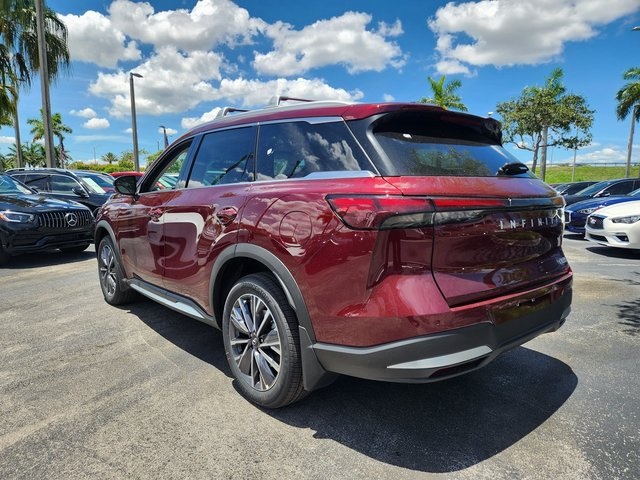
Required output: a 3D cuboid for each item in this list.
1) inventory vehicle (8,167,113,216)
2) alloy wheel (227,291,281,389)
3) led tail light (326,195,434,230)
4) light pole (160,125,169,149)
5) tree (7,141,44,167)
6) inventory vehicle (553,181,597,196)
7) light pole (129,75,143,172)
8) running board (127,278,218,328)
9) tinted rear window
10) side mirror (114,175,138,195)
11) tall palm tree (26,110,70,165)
[{"bbox_3d":[-6.107,-0.891,10.915,4.850,1.770,1.940,1,7,16],"label":"inventory vehicle"},{"bbox_3d":[-0.303,0.567,2.446,0.210,0.540,0.540,-6,9,-40],"label":"alloy wheel"},{"bbox_3d":[0.247,-0.116,1.786,0.230,0.155,0.480,-6,9,-40],"label":"led tail light"},{"bbox_3d":[-14.303,-6.950,39.447,0.700,7.350,0.300,0,7,0],"label":"light pole"},{"bbox_3d":[-32.542,-7.486,47.422,3.700,6.860,3.700,-5,8,-33],"label":"tree"},{"bbox_3d":[9.289,-1.351,15.255,4.800,1.450,1.830,1,7,12],"label":"inventory vehicle"},{"bbox_3d":[-9.320,-4.912,22.071,0.700,7.240,0.300,0,7,0],"label":"light pole"},{"bbox_3d":[-1.204,0.474,3.435,0.170,0.110,1.850,-6,9,-40],"label":"running board"},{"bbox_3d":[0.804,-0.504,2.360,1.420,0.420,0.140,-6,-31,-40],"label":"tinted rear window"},{"bbox_3d":[-1.709,-0.487,3.742,0.230,0.190,0.190,-6,9,-40],"label":"side mirror"},{"bbox_3d":[-24.710,-7.614,39.360,3.500,8.850,3.500,-5,8,-32],"label":"tall palm tree"}]

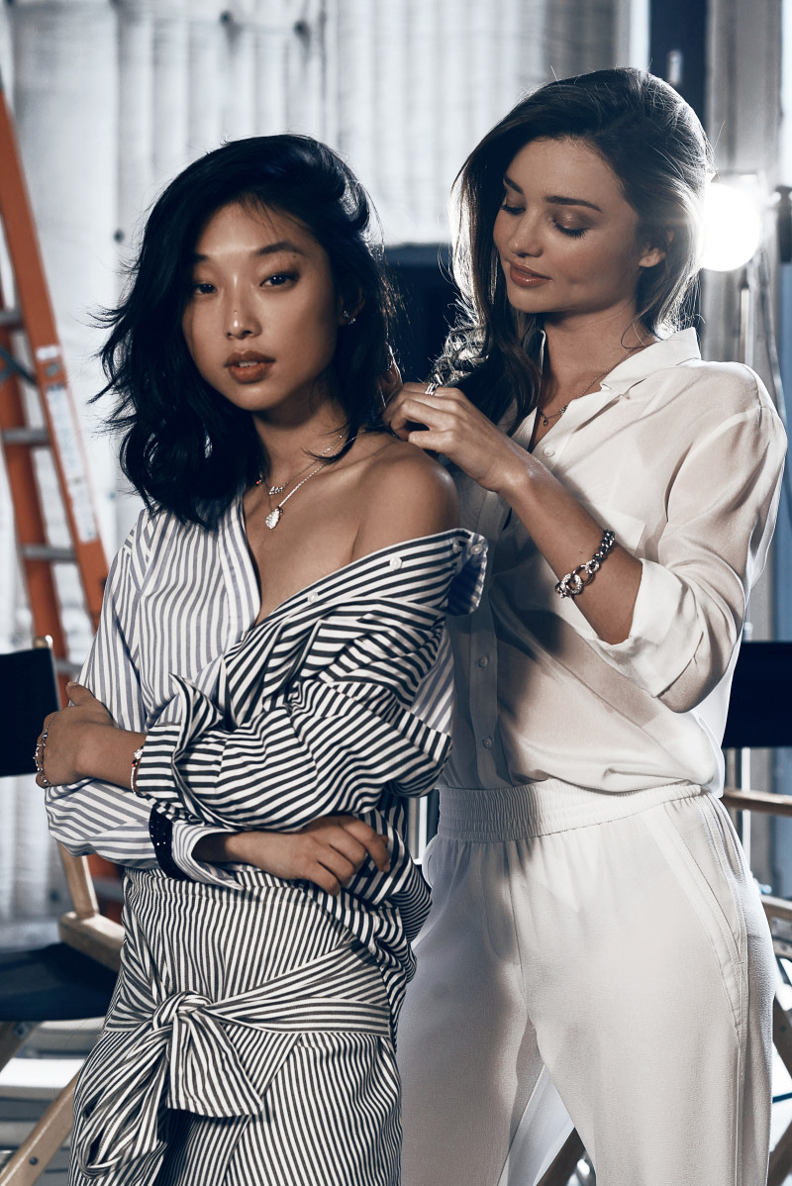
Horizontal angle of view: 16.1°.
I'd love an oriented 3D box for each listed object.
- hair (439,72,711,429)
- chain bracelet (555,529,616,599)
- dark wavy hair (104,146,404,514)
[{"bbox_3d":[0.174,-0.336,2.710,0.235,0.345,0.250,3,11,41],"label":"hair"},{"bbox_3d":[0.175,-0.029,2.610,0.022,0.074,0.064,41,0,-13],"label":"chain bracelet"},{"bbox_3d":[-0.127,-0.225,2.400,0.240,0.325,0.240,-2,4,18],"label":"dark wavy hair"}]

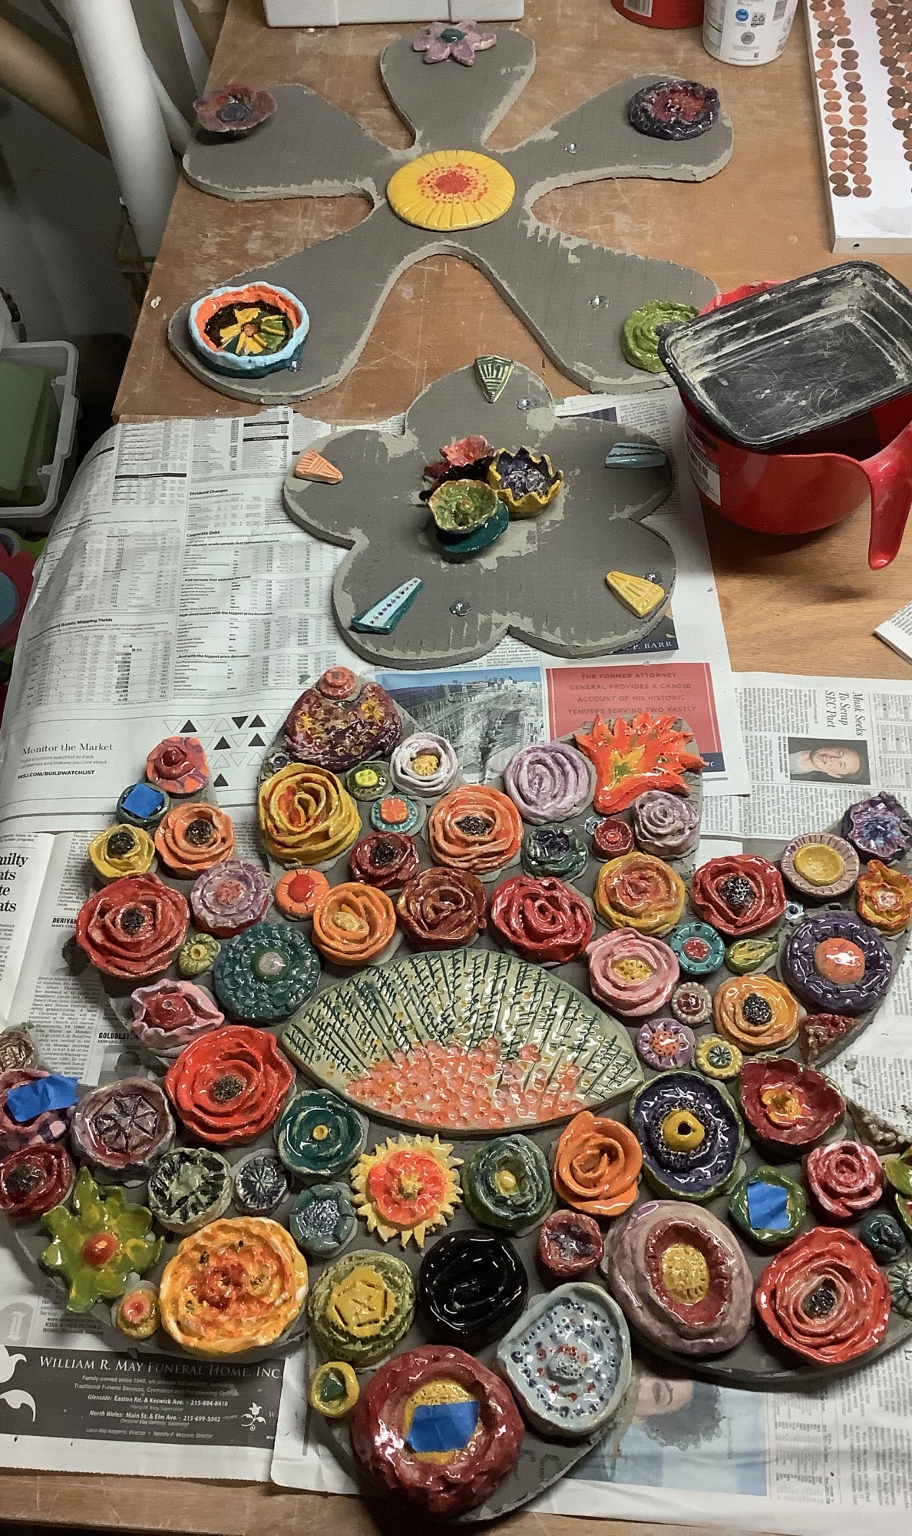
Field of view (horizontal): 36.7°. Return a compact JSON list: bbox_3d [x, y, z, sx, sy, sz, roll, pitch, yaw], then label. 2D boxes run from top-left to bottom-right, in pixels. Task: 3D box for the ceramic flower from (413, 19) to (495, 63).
[{"bbox_3d":[-0.001,-0.852,1.612,0.095,0.015,0.088,-4,57,0],"label":"ceramic flower"}]

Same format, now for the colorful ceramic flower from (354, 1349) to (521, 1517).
[{"bbox_3d":[-0.011,0.381,0.796,0.100,0.045,0.089,-2,58,2],"label":"colorful ceramic flower"}]

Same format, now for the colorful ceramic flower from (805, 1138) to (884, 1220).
[{"bbox_3d":[0.246,0.259,0.868,0.048,0.024,0.048,-4,57,0],"label":"colorful ceramic flower"}]

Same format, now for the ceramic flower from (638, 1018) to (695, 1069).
[{"bbox_3d":[0.142,0.186,0.930,0.036,0.012,0.034,-2,58,2],"label":"ceramic flower"}]

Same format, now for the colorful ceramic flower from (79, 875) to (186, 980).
[{"bbox_3d":[-0.236,0.115,1.007,0.084,0.025,0.085,-4,57,0],"label":"colorful ceramic flower"}]

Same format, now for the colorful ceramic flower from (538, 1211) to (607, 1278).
[{"bbox_3d":[0.073,0.303,0.871,0.041,0.024,0.042,-4,57,0],"label":"colorful ceramic flower"}]

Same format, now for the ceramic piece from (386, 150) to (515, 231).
[{"bbox_3d":[-0.006,-0.611,1.450,0.137,0.012,0.125,-5,57,0],"label":"ceramic piece"}]

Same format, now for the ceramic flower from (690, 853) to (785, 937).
[{"bbox_3d":[0.204,0.090,0.996,0.067,0.023,0.063,-2,56,2],"label":"ceramic flower"}]

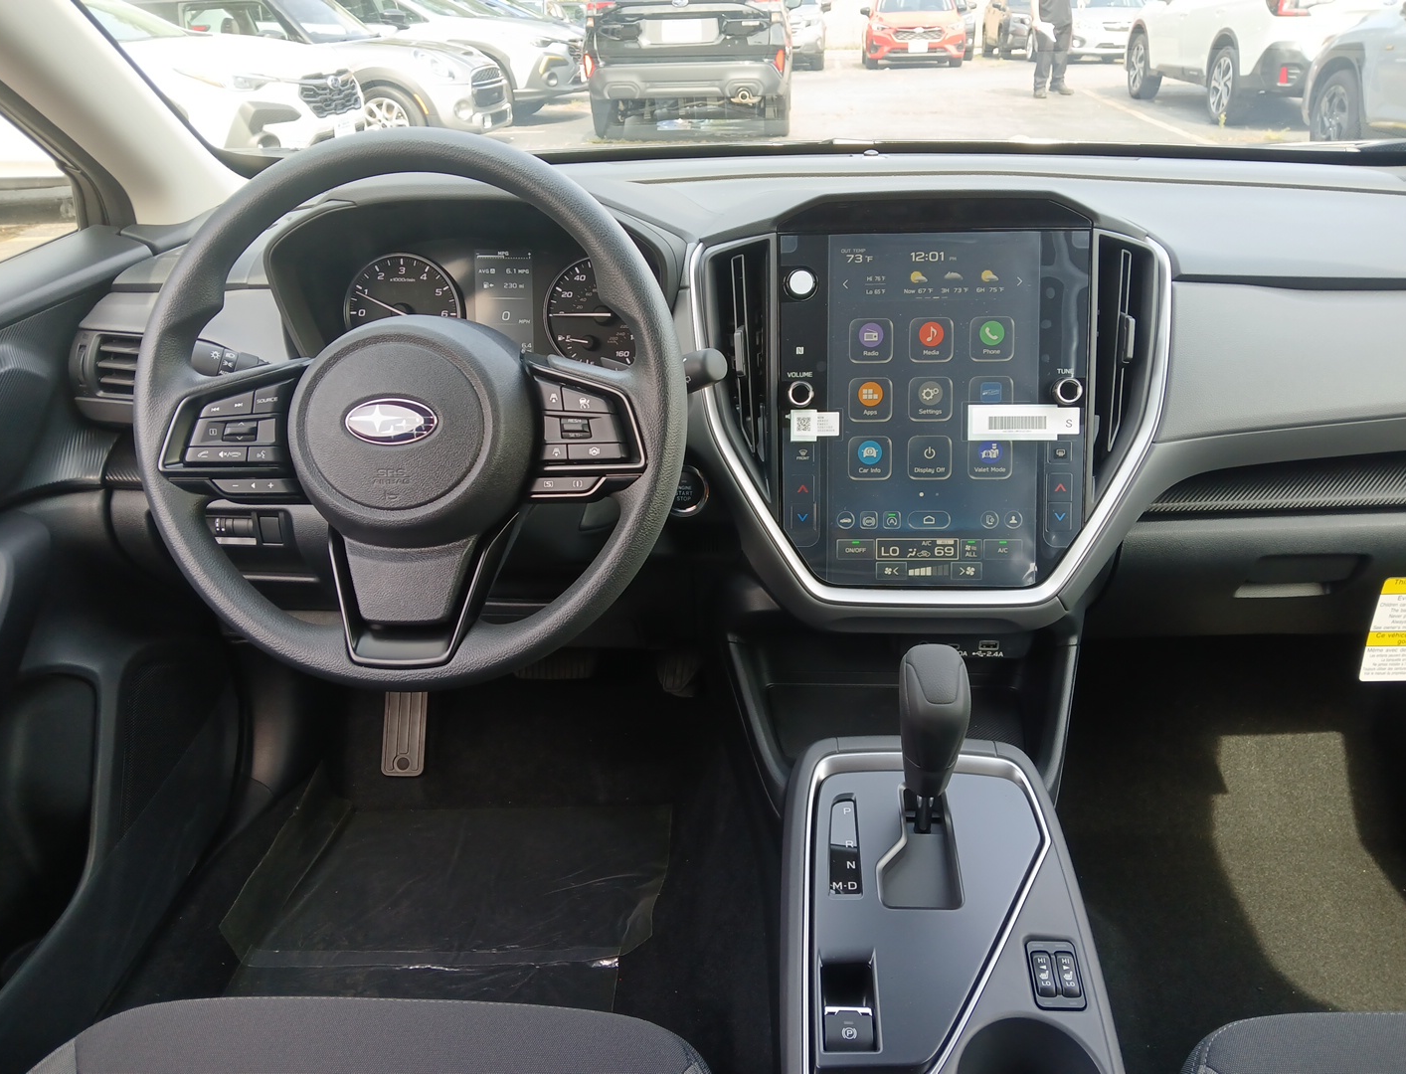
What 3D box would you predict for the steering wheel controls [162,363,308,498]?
[{"bbox_3d":[-0.319,-0.070,0.730,0.096,0.088,0.030,0,4,2],"label":"steering wheel controls"}]

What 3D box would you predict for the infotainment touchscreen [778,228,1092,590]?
[{"bbox_3d":[0.174,-0.096,0.807,0.231,0.267,0.025,0,4,2],"label":"infotainment touchscreen"}]

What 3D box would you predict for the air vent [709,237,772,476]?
[{"bbox_3d":[0.028,-0.136,0.815,0.046,0.175,0.035,0,4,2],"label":"air vent"}]

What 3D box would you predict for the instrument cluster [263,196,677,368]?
[{"bbox_3d":[-0.186,-0.202,0.885,0.325,0.150,0.100,0,7,2],"label":"instrument cluster"}]

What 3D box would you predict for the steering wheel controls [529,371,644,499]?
[{"bbox_3d":[-0.078,-0.067,0.716,0.076,0.082,0.030,0,4,2],"label":"steering wheel controls"}]

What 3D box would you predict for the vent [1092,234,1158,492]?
[{"bbox_3d":[0.312,-0.129,0.800,0.045,0.186,0.035,0,4,2],"label":"vent"}]

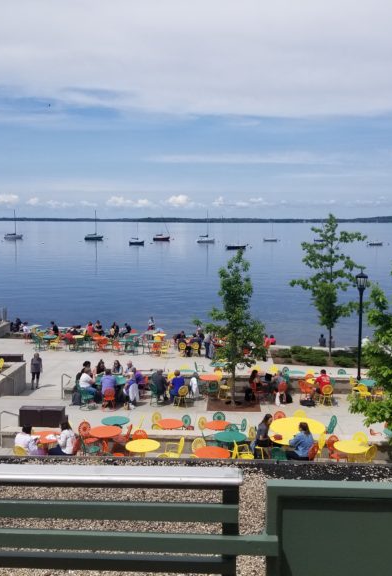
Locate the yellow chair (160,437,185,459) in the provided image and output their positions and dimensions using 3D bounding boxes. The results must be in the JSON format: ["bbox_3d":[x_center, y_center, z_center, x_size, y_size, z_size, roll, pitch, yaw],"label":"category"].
[{"bbox_3d":[-0.621,4.496,15.780,0.600,0.860,0.540,0,7,1],"label":"yellow chair"}]

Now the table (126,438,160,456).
[{"bbox_3d":[-1.402,4.575,15.431,0.914,0.740,0.914,0,7,0],"label":"table"}]

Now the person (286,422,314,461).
[{"bbox_3d":[2.645,4.127,15.129,0.800,1.260,0.500,3,7,23],"label":"person"}]

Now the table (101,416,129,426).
[{"bbox_3d":[-2.661,4.766,19.095,0.910,0.730,0.910,0,7,0],"label":"table"}]

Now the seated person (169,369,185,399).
[{"bbox_3d":[-0.808,3.978,23.650,0.520,1.270,0.800,-5,8,-37],"label":"seated person"}]

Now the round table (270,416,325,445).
[{"bbox_3d":[3.029,4.521,17.128,1.600,0.730,1.600,0,7,0],"label":"round table"}]

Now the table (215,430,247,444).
[{"bbox_3d":[0.964,4.525,16.134,0.914,0.730,0.914,0,7,0],"label":"table"}]

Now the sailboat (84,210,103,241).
[{"bbox_3d":[-45.538,-28.041,257.513,8.300,13.200,2.700,0,7,-6],"label":"sailboat"}]

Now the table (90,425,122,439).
[{"bbox_3d":[-2.573,4.474,16.487,0.914,0.730,0.914,0,7,0],"label":"table"}]

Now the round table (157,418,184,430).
[{"bbox_3d":[-0.829,4.811,18.894,0.900,0.730,0.900,0,7,0],"label":"round table"}]

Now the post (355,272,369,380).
[{"bbox_3d":[7.091,1.696,24.708,0.520,4.650,0.520,0,7,0],"label":"post"}]

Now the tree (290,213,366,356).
[{"bbox_3d":[7.450,-0.018,32.409,4.100,8.150,4.000,0,7,0],"label":"tree"}]

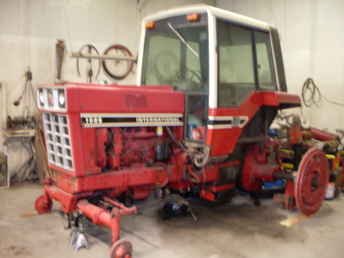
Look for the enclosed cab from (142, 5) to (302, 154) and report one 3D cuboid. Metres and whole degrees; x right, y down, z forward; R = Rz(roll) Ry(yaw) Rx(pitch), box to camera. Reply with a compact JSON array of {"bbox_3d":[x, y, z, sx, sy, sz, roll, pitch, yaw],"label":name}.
[{"bbox_3d":[0.670,-0.614,5.282,1.869,1.688,1.478,-2,6,-41],"label":"enclosed cab"}]

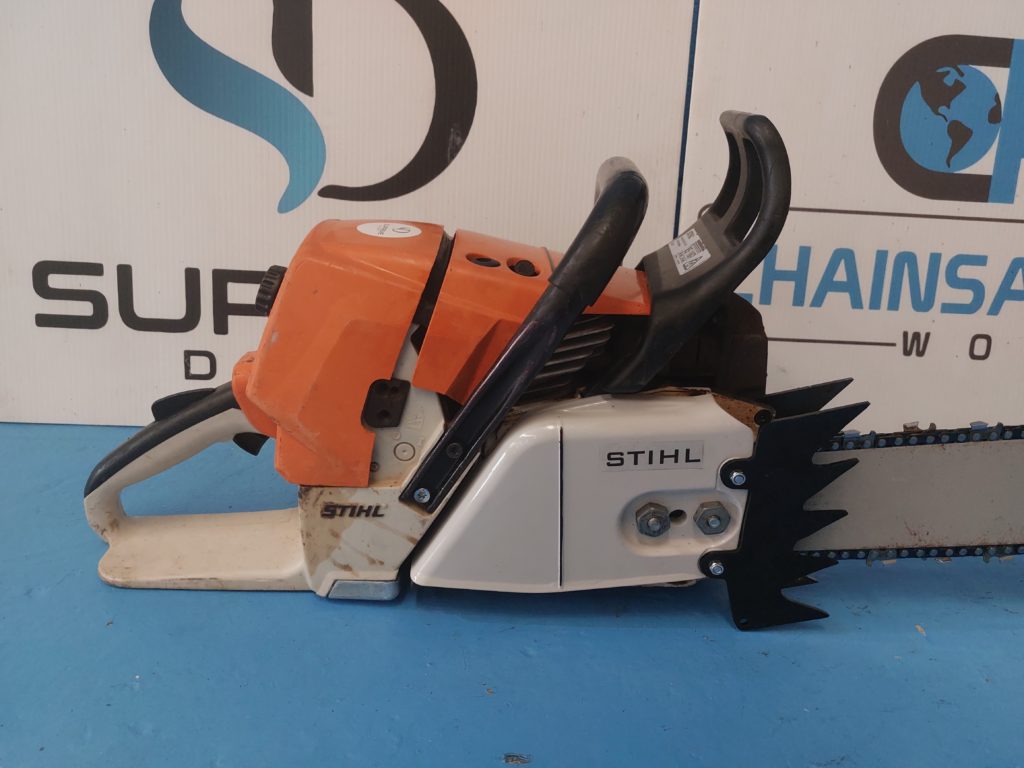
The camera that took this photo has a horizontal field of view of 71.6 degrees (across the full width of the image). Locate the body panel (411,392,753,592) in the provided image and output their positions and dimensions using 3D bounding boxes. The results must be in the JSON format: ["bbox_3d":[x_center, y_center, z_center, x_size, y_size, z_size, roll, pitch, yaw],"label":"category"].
[{"bbox_3d":[0.039,0.066,0.439,0.207,0.124,0.042,-2,22,0],"label":"body panel"}]

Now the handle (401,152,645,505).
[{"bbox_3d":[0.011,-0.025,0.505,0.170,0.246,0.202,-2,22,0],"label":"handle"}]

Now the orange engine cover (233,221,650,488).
[{"bbox_3d":[-0.048,-0.028,0.471,0.281,0.151,0.127,-2,22,0],"label":"orange engine cover"}]

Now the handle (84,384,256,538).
[{"bbox_3d":[-0.237,0.054,0.494,0.128,0.117,0.040,-2,22,0],"label":"handle"}]

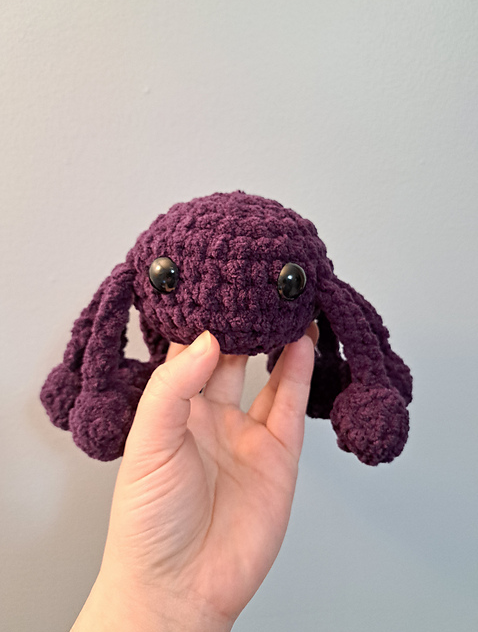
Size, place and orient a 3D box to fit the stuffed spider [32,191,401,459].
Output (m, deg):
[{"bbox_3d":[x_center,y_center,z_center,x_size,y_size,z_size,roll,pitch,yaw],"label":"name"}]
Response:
[{"bbox_3d":[-0.008,0.002,0.295,0.238,0.163,0.165,2,2,1],"label":"stuffed spider"}]

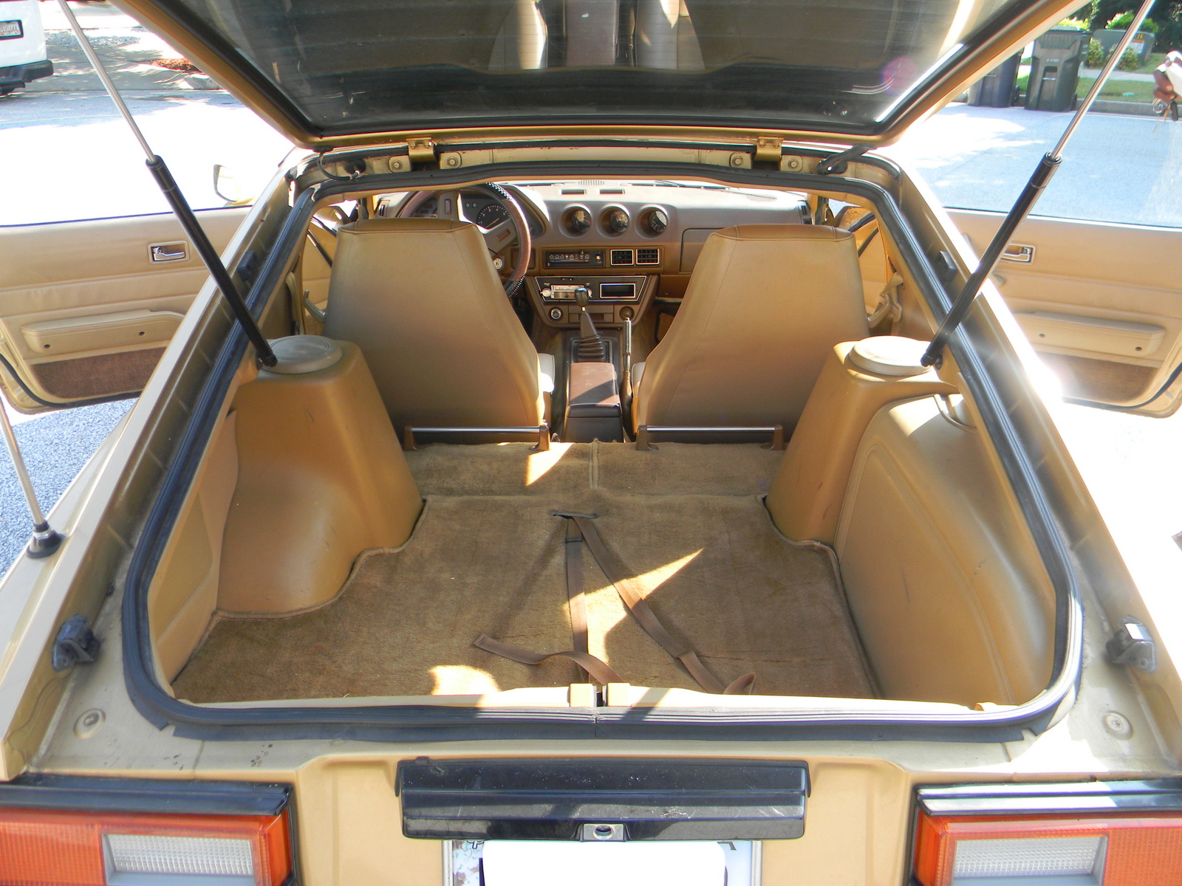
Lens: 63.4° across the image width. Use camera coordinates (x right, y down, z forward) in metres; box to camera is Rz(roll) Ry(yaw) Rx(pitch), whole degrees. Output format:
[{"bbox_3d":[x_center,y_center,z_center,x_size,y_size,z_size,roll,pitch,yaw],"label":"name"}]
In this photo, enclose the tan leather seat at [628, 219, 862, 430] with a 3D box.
[{"bbox_3d":[0.375,-0.258,2.494,0.530,0.790,0.790,0,25,0],"label":"tan leather seat"}]

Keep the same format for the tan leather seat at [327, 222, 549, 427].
[{"bbox_3d":[-0.368,-0.275,2.531,0.530,0.790,0.790,0,25,0],"label":"tan leather seat"}]

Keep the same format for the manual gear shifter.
[{"bbox_3d":[0.005,-0.337,2.734,0.090,0.205,0.130,0,25,0],"label":"manual gear shifter"}]

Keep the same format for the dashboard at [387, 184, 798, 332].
[{"bbox_3d":[0.010,-0.648,3.152,1.360,0.420,0.500,0,25,0],"label":"dashboard"}]

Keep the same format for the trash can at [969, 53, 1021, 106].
[{"bbox_3d":[6.120,-5.653,14.301,0.660,1.100,0.750,15,29,30],"label":"trash can"}]

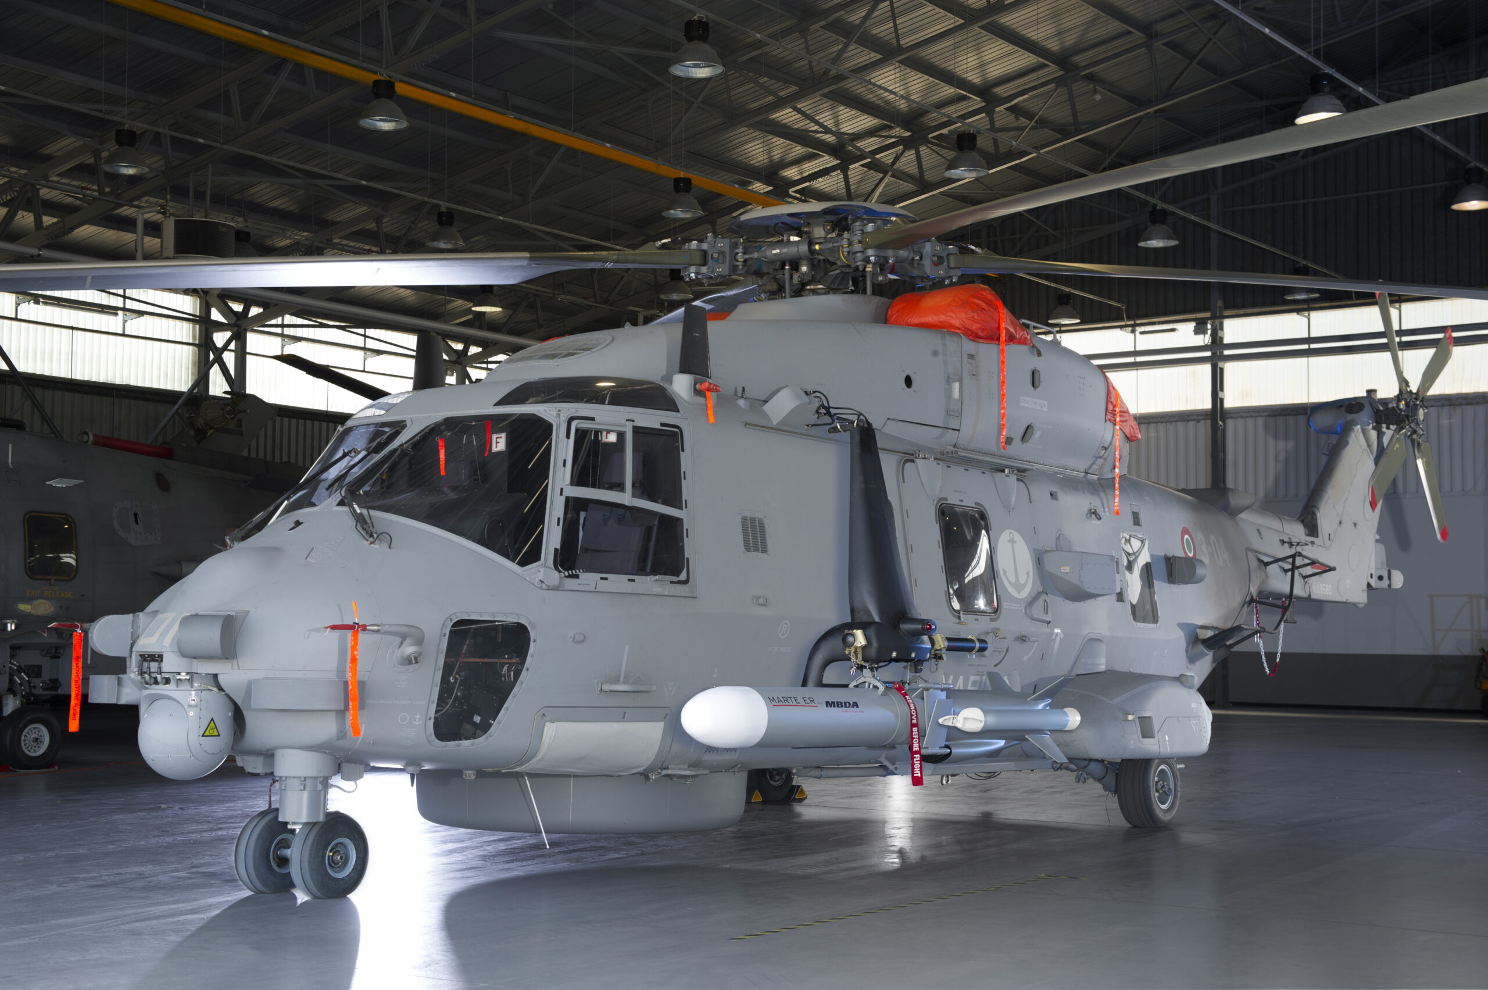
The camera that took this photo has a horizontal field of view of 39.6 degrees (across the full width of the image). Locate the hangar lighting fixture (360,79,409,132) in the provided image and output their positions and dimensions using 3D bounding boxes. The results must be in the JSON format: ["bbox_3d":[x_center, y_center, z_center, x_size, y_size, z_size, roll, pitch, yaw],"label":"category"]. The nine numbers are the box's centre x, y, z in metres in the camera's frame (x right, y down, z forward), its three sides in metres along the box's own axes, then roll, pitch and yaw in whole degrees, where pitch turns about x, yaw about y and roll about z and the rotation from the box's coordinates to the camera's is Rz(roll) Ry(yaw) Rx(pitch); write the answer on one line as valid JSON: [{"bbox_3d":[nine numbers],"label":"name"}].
[{"bbox_3d":[-4.095,-4.462,23.519,0.582,0.483,0.582,1,-4,0],"label":"hangar lighting fixture"}]

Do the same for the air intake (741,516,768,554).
[{"bbox_3d":[0.046,0.217,11.268,0.040,0.205,0.215,-12,-10,35],"label":"air intake"}]

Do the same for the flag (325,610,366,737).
[{"bbox_3d":[-1.746,0.777,9.029,0.050,0.564,0.210,-2,-5,36],"label":"flag"}]

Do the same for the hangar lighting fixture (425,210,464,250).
[{"bbox_3d":[-4.441,-3.971,30.780,0.582,0.483,0.582,1,-4,0],"label":"hangar lighting fixture"}]

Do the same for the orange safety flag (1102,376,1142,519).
[{"bbox_3d":[2.868,-0.384,15.677,0.320,1.070,0.420,-3,-5,37],"label":"orange safety flag"}]

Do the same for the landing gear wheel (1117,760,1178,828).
[{"bbox_3d":[2.770,1.982,14.115,0.224,0.589,0.609,-3,-5,37],"label":"landing gear wheel"}]

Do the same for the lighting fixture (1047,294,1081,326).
[{"bbox_3d":[6.096,-3.553,39.290,0.590,0.500,0.590,0,-4,0],"label":"lighting fixture"}]

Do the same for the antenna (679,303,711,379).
[{"bbox_3d":[-0.263,-0.837,11.264,0.075,0.400,0.285,-3,-5,37],"label":"antenna"}]

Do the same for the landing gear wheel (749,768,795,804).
[{"bbox_3d":[0.147,2.068,15.873,0.210,0.580,0.580,-2,-5,36],"label":"landing gear wheel"}]

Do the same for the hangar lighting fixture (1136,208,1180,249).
[{"bbox_3d":[6.336,-4.086,31.544,0.590,0.510,0.590,0,-4,0],"label":"hangar lighting fixture"}]

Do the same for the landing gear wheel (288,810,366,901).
[{"bbox_3d":[-2.024,1.766,10.107,0.153,0.413,0.421,-3,-5,37],"label":"landing gear wheel"}]

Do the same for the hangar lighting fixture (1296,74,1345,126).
[{"bbox_3d":[6.695,-4.603,23.947,0.590,0.510,0.590,-3,-5,35],"label":"hangar lighting fixture"}]

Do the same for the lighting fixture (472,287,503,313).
[{"bbox_3d":[-4.685,-3.634,37.729,0.582,0.483,0.582,1,-4,0],"label":"lighting fixture"}]

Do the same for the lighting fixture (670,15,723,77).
[{"bbox_3d":[-0.499,-4.781,21.979,0.590,0.530,0.590,0,-4,0],"label":"lighting fixture"}]

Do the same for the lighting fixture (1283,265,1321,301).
[{"bbox_3d":[9.353,-3.579,34.604,0.582,0.483,0.582,1,-4,0],"label":"lighting fixture"}]

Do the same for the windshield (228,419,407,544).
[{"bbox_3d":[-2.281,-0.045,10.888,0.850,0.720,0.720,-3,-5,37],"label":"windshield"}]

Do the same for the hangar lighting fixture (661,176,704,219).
[{"bbox_3d":[-0.835,-4.098,28.345,0.582,0.483,0.582,1,-4,0],"label":"hangar lighting fixture"}]

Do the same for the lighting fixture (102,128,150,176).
[{"bbox_3d":[-7.772,-4.338,25.983,0.582,0.483,0.582,1,-4,0],"label":"lighting fixture"}]

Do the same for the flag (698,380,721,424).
[{"bbox_3d":[-0.183,-0.493,11.149,0.130,0.235,0.090,-3,-5,37],"label":"flag"}]

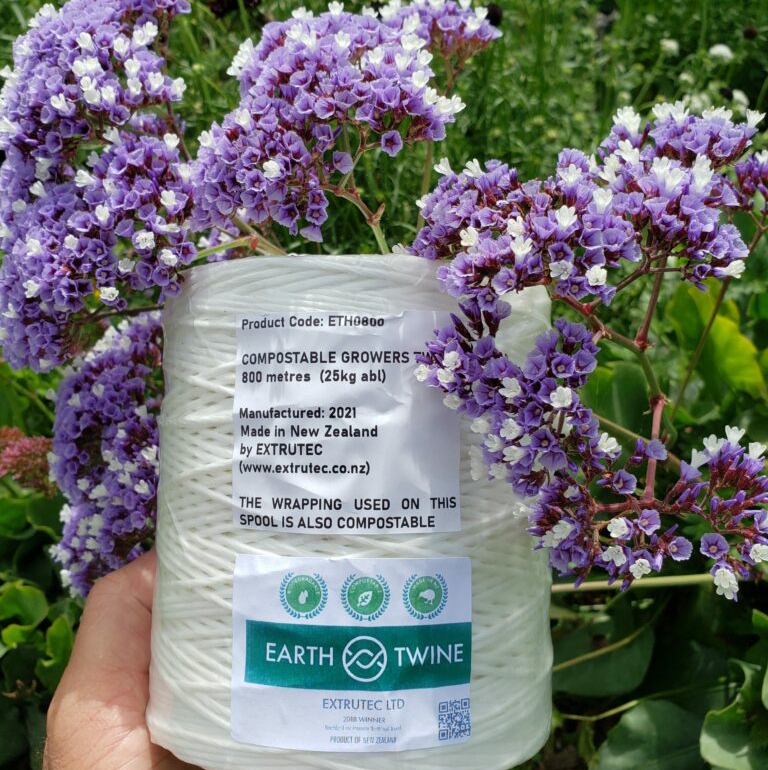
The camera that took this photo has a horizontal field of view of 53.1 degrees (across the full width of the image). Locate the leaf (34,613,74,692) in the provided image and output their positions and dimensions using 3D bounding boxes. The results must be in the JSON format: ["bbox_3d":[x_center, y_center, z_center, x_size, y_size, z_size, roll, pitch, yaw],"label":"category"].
[{"bbox_3d":[-0.256,0.209,0.600,0.036,0.020,0.062,-5,70,-8],"label":"leaf"}]

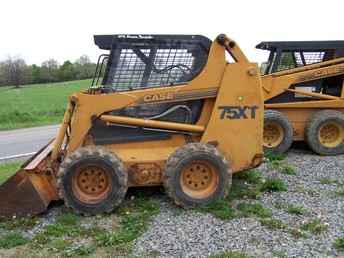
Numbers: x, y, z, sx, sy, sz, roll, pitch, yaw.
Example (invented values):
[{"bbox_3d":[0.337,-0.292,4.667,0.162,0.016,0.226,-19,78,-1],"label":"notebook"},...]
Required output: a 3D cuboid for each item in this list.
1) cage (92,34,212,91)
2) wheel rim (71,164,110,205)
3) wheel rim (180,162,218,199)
[{"bbox_3d":[-0.260,-0.830,4.652,1.368,0.651,0.980,-2,9,-7],"label":"cage"},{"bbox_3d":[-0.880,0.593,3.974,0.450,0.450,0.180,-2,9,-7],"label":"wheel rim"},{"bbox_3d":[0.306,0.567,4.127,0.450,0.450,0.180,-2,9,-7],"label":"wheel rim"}]

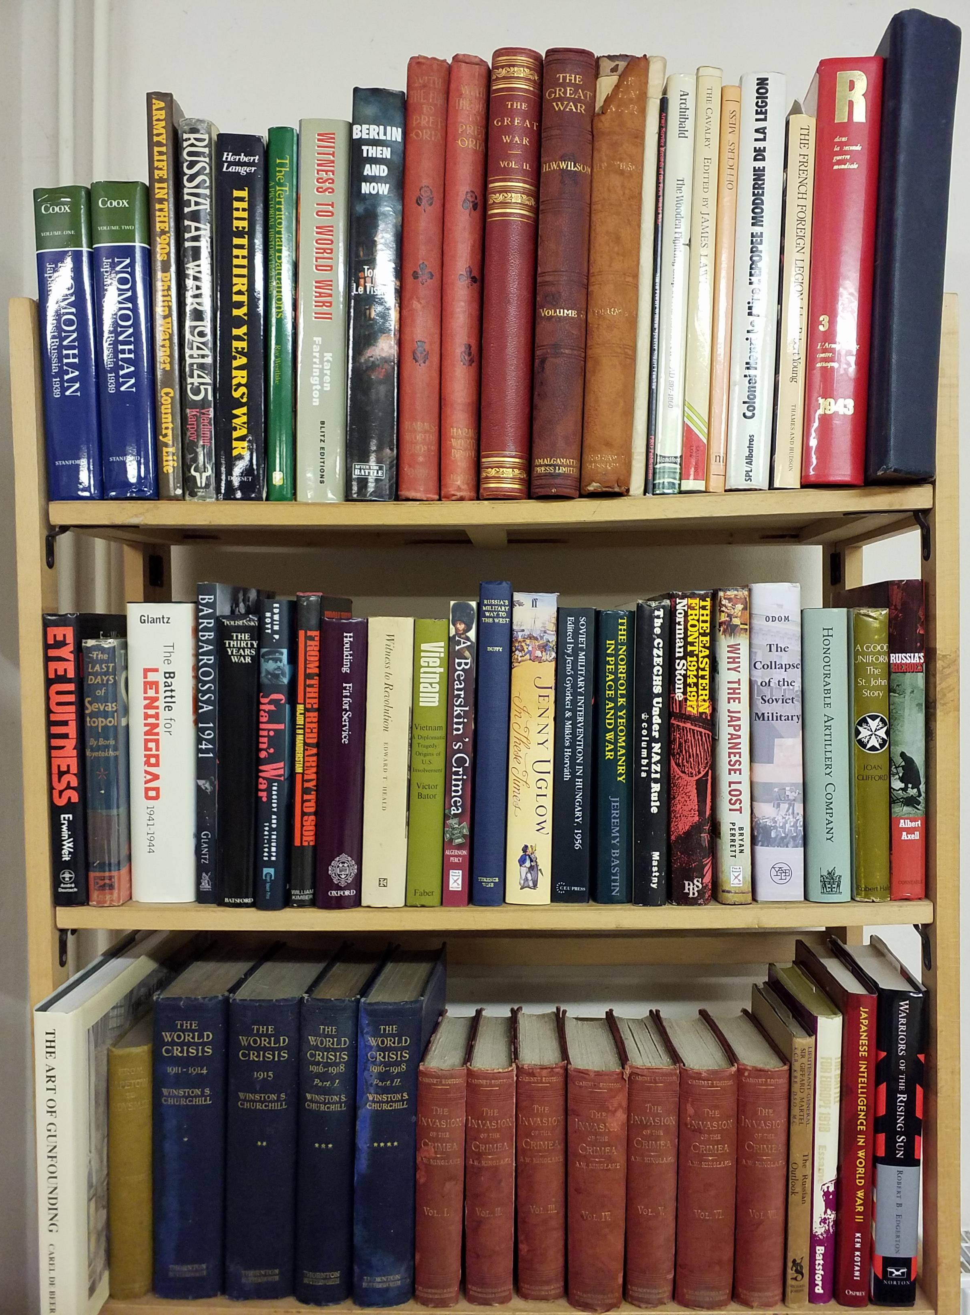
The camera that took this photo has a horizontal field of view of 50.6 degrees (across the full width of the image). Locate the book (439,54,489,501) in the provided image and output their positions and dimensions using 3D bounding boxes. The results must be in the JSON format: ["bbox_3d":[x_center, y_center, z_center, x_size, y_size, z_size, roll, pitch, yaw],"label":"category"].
[{"bbox_3d":[-0.011,-0.292,0.904,0.029,0.333,0.250,2,2,2],"label":"book"}]

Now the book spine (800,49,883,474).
[{"bbox_3d":[0.272,-0.293,0.887,0.047,0.315,0.235,2,2,2],"label":"book spine"}]

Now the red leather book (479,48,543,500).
[{"bbox_3d":[0.024,-0.294,0.903,0.037,0.337,0.250,2,2,2],"label":"red leather book"}]

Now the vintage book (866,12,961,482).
[{"bbox_3d":[0.324,-0.293,0.843,0.047,0.320,0.240,2,1,8],"label":"vintage book"}]

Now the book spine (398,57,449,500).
[{"bbox_3d":[-0.042,-0.287,0.895,0.031,0.330,0.250,1,1,2],"label":"book spine"}]

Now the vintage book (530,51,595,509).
[{"bbox_3d":[0.062,-0.288,0.888,0.036,0.332,0.250,2,1,2],"label":"vintage book"}]

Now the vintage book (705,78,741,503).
[{"bbox_3d":[0.181,-0.276,0.873,0.014,0.298,0.220,2,1,2],"label":"vintage book"}]

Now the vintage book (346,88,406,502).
[{"bbox_3d":[-0.079,-0.280,0.894,0.039,0.310,0.225,1,2,2],"label":"vintage book"}]

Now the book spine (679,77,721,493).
[{"bbox_3d":[0.164,-0.283,0.879,0.020,0.311,0.235,2,1,2],"label":"book spine"}]

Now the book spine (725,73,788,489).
[{"bbox_3d":[0.207,-0.287,0.889,0.033,0.308,0.235,2,2,2],"label":"book spine"}]

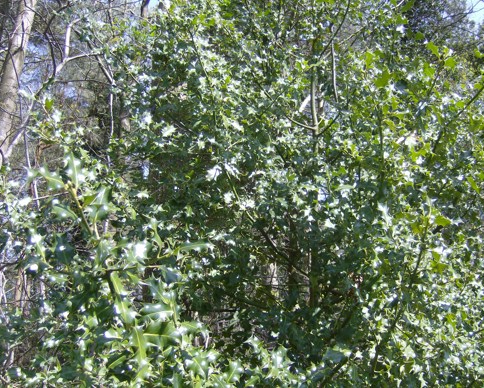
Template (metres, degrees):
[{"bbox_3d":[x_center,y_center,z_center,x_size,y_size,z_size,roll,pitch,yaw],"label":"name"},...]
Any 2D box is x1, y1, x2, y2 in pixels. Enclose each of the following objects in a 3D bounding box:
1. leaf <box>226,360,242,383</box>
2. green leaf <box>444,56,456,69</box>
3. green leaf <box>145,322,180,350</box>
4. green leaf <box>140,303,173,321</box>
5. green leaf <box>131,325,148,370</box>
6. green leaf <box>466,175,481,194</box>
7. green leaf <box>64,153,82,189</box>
[{"bbox_3d":[-0.019,0.463,1.400,0.040,0.060,0.015,25,-15,5],"label":"leaf"},{"bbox_3d":[0.873,-0.551,2.250,0.052,0.042,0.012,-6,32,11],"label":"green leaf"},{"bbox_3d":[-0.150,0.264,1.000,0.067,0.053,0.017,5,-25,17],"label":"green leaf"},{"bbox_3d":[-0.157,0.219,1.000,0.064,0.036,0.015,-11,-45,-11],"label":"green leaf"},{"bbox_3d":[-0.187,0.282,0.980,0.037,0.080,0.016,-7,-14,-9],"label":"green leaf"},{"bbox_3d":[0.797,-0.033,1.850,0.013,0.070,0.034,-22,-13,-43],"label":"green leaf"},{"bbox_3d":[-0.345,-0.048,1.100,0.037,0.074,0.015,-5,-17,-8],"label":"green leaf"}]

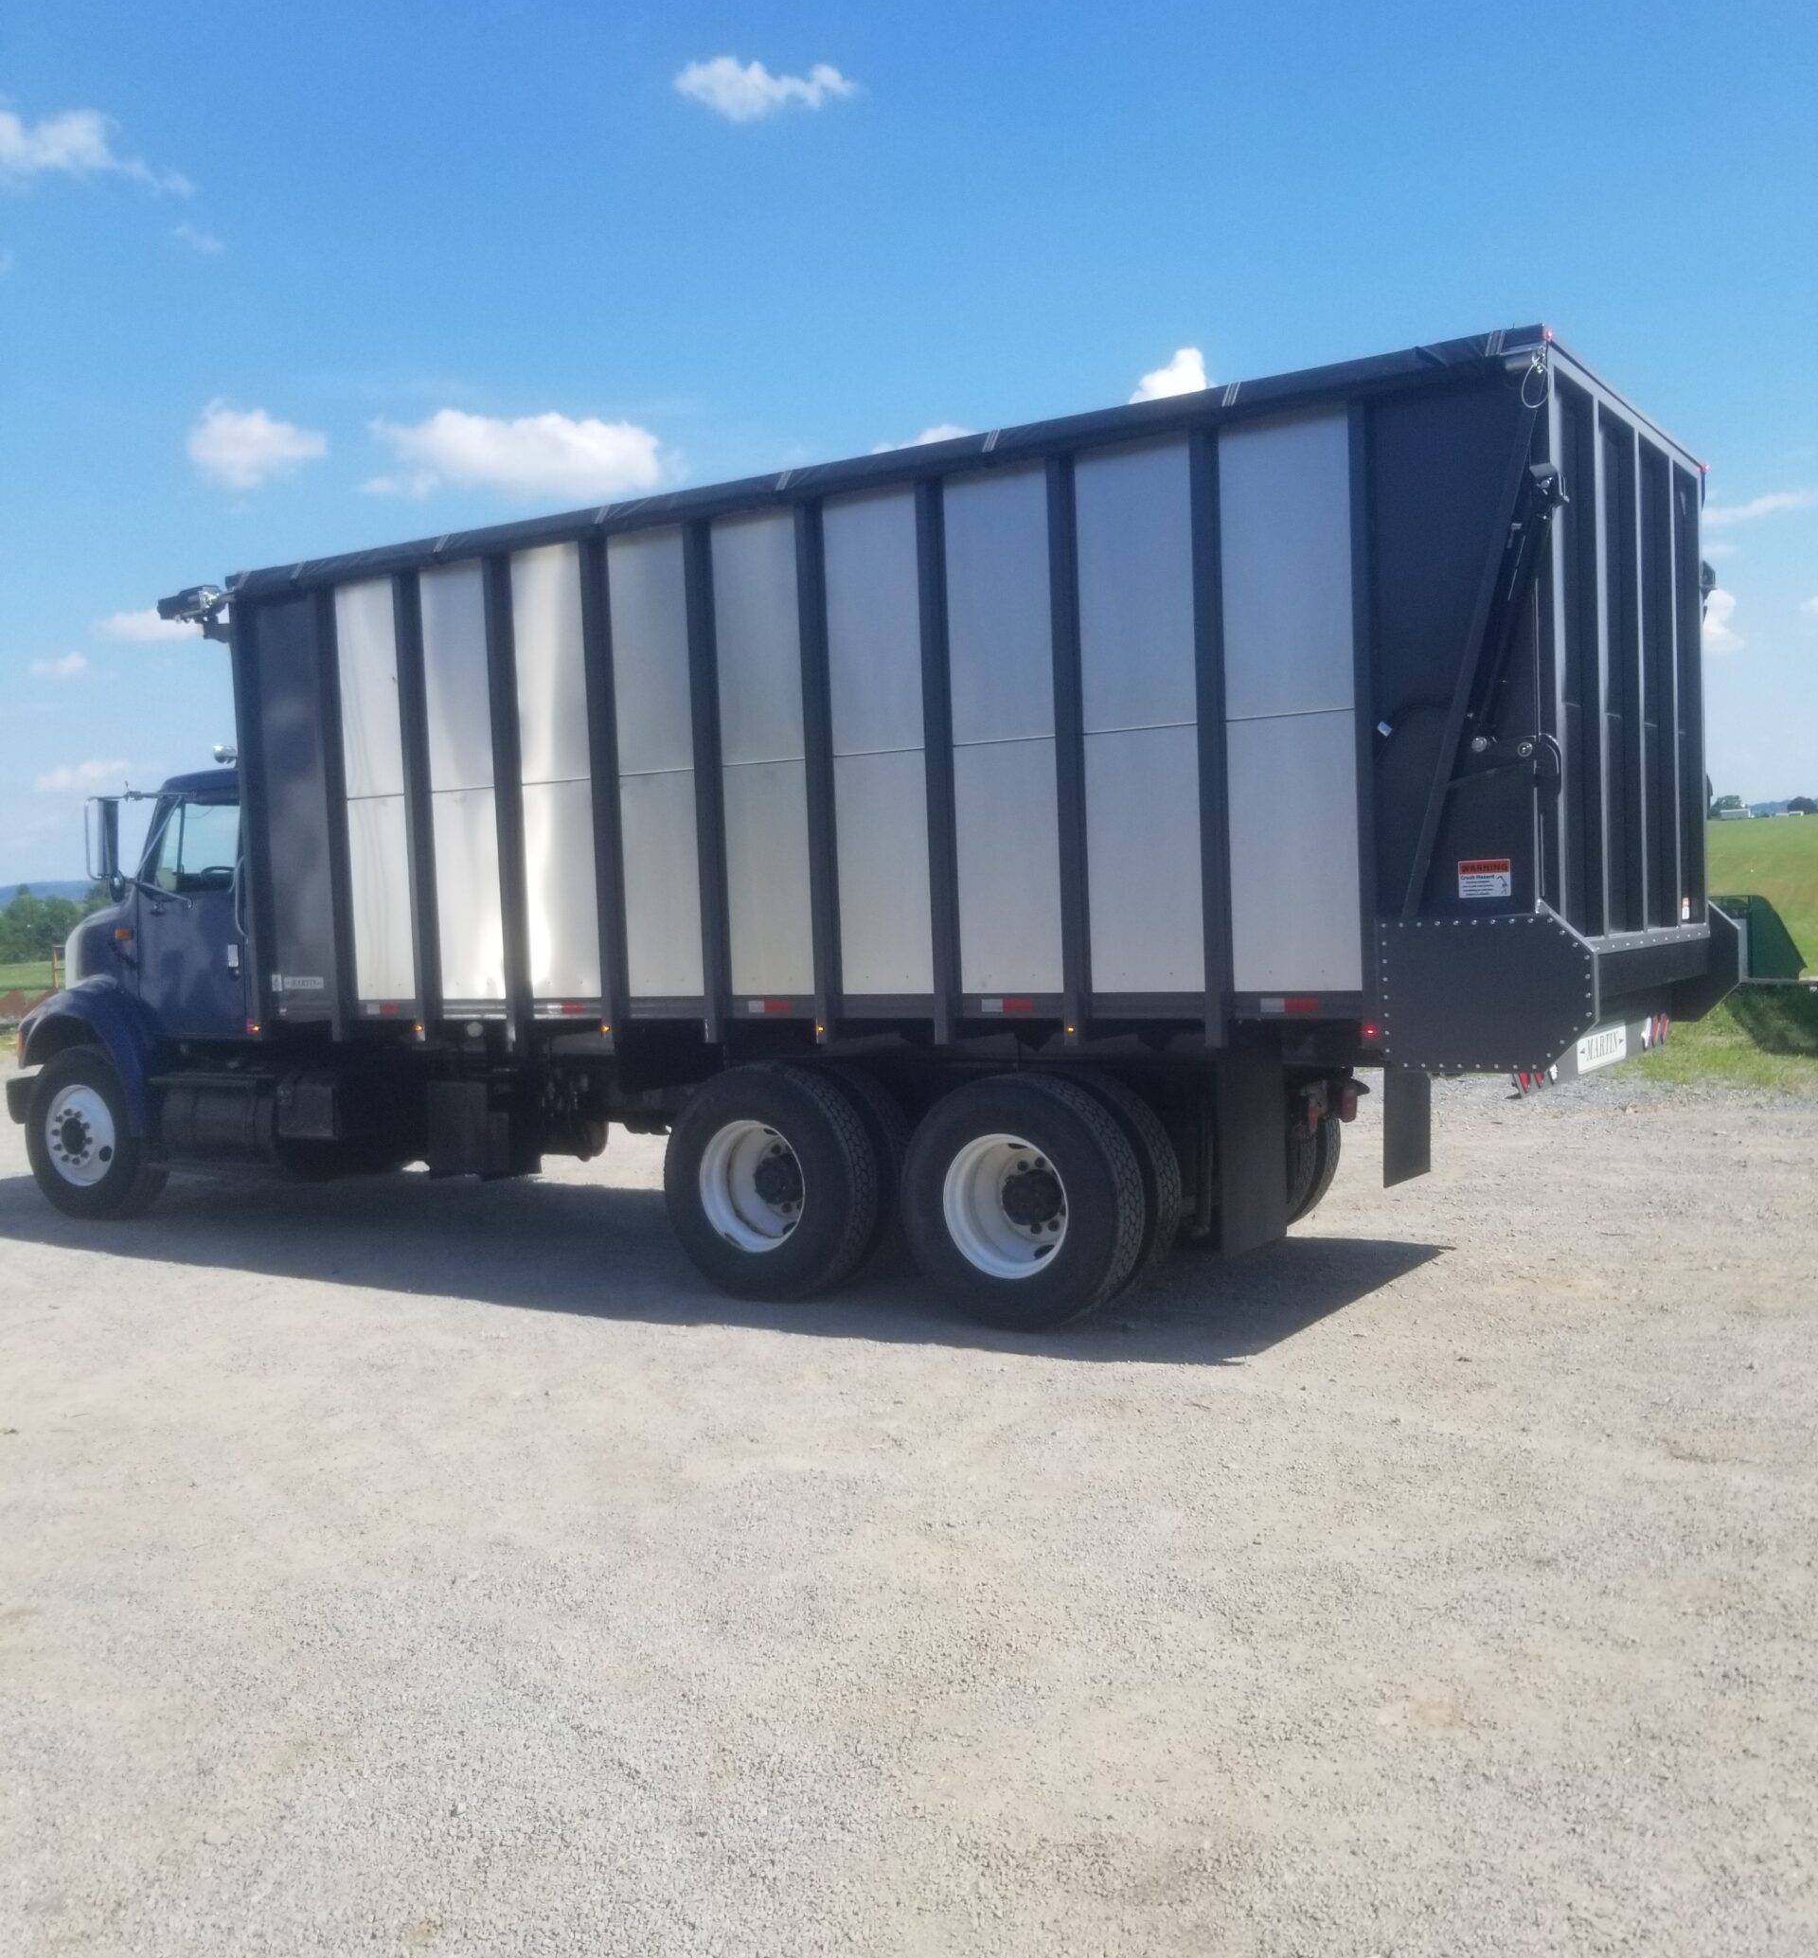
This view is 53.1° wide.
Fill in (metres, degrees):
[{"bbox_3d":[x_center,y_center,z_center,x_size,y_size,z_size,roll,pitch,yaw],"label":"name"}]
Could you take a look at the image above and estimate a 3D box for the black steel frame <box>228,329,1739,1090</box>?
[{"bbox_3d":[0.013,-0.991,8.914,6.900,2.440,2.600,0,4,34],"label":"black steel frame"}]

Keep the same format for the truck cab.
[{"bbox_3d":[-4.072,-0.496,11.661,2.290,1.650,2.200,0,4,34],"label":"truck cab"}]

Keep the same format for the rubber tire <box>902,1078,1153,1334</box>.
[{"bbox_3d":[0.460,0.906,7.492,1.040,1.040,0.280,0,4,34],"label":"rubber tire"}]

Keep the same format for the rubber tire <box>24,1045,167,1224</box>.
[{"bbox_3d":[-4.947,0.933,11.103,1.040,1.040,0.280,-1,4,27],"label":"rubber tire"}]

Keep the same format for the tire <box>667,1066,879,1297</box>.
[{"bbox_3d":[-0.634,0.912,8.217,1.040,1.040,0.280,0,4,34],"label":"tire"}]

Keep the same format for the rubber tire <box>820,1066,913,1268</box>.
[{"bbox_3d":[-0.455,0.888,8.488,1.040,1.040,0.280,0,4,34],"label":"rubber tire"}]

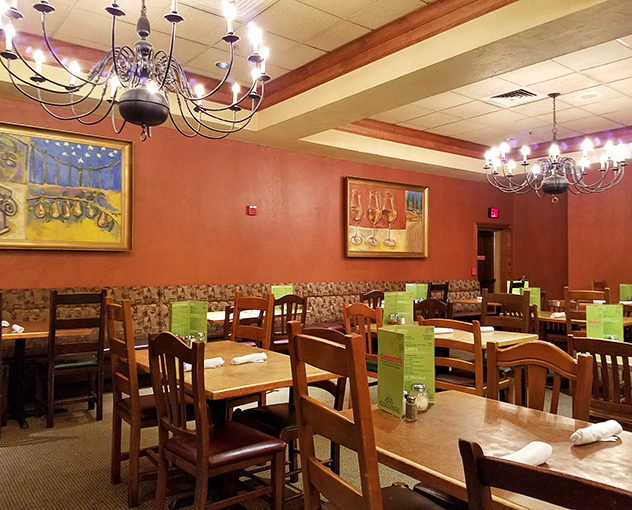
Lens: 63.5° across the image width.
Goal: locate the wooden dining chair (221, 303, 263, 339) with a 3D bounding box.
[{"bbox_3d":[-0.807,0.930,5.090,0.440,0.890,0.480,1,-2,-36],"label":"wooden dining chair"}]

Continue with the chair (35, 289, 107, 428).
[{"bbox_3d":[-2.012,0.817,4.213,0.450,1.066,0.480,1,-2,-36],"label":"chair"}]

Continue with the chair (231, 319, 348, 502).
[{"bbox_3d":[-0.154,0.853,2.727,0.480,0.930,0.450,1,-2,-36],"label":"chair"}]

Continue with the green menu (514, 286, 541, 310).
[{"bbox_3d":[2.374,0.508,5.770,0.320,0.280,0.100,-1,-2,30],"label":"green menu"}]

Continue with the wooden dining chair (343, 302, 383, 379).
[{"bbox_3d":[0.526,0.865,3.986,0.480,0.975,0.420,1,-2,-35],"label":"wooden dining chair"}]

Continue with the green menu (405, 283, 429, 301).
[{"bbox_3d":[1.135,0.462,5.700,0.240,0.280,0.150,0,0,0],"label":"green menu"}]

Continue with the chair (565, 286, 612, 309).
[{"bbox_3d":[2.608,0.834,4.697,0.480,1.075,0.420,1,-2,-35],"label":"chair"}]

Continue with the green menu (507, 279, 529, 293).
[{"bbox_3d":[3.279,0.573,8.300,0.330,0.280,0.100,-1,-2,27],"label":"green menu"}]

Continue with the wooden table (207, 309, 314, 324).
[{"bbox_3d":[-0.709,1.010,5.473,1.240,0.760,0.770,1,-2,-35],"label":"wooden table"}]

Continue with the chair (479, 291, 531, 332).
[{"bbox_3d":[1.400,0.819,4.090,0.490,1.055,0.430,0,0,-38],"label":"chair"}]

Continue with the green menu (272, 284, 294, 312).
[{"bbox_3d":[-0.386,0.504,5.983,0.250,0.279,0.110,0,-1,-3],"label":"green menu"}]

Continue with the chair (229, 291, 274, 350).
[{"bbox_3d":[-0.590,0.801,3.445,0.480,1.075,0.420,1,-2,-44],"label":"chair"}]

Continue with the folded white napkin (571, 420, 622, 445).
[{"bbox_3d":[0.852,0.535,1.540,0.200,0.042,0.055,0,0,-28],"label":"folded white napkin"}]

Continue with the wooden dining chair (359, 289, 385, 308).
[{"bbox_3d":[0.544,0.928,6.123,0.450,0.950,0.480,1,-2,-36],"label":"wooden dining chair"}]

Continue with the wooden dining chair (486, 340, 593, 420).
[{"bbox_3d":[0.689,0.824,1.915,0.480,0.950,0.450,1,-2,-36],"label":"wooden dining chair"}]

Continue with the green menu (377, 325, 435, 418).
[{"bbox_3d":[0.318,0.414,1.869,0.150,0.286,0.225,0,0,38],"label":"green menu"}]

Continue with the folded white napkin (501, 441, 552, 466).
[{"bbox_3d":[0.496,0.498,1.241,0.215,0.048,0.060,1,-2,-35],"label":"folded white napkin"}]

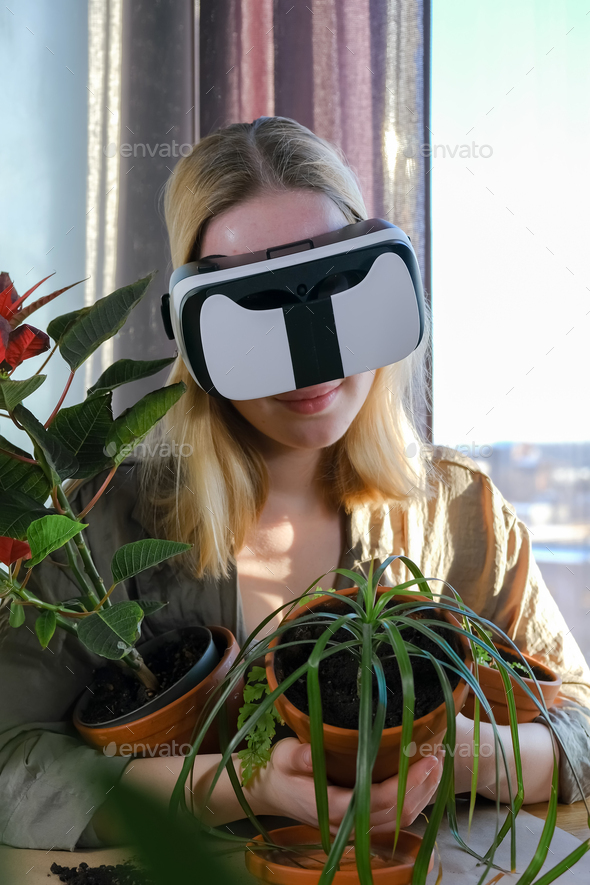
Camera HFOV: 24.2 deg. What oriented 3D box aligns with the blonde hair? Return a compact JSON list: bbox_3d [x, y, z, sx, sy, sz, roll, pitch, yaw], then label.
[{"bbox_3d":[-0.006,-0.079,1.150,0.245,0.375,0.235,-8,9,-8],"label":"blonde hair"}]

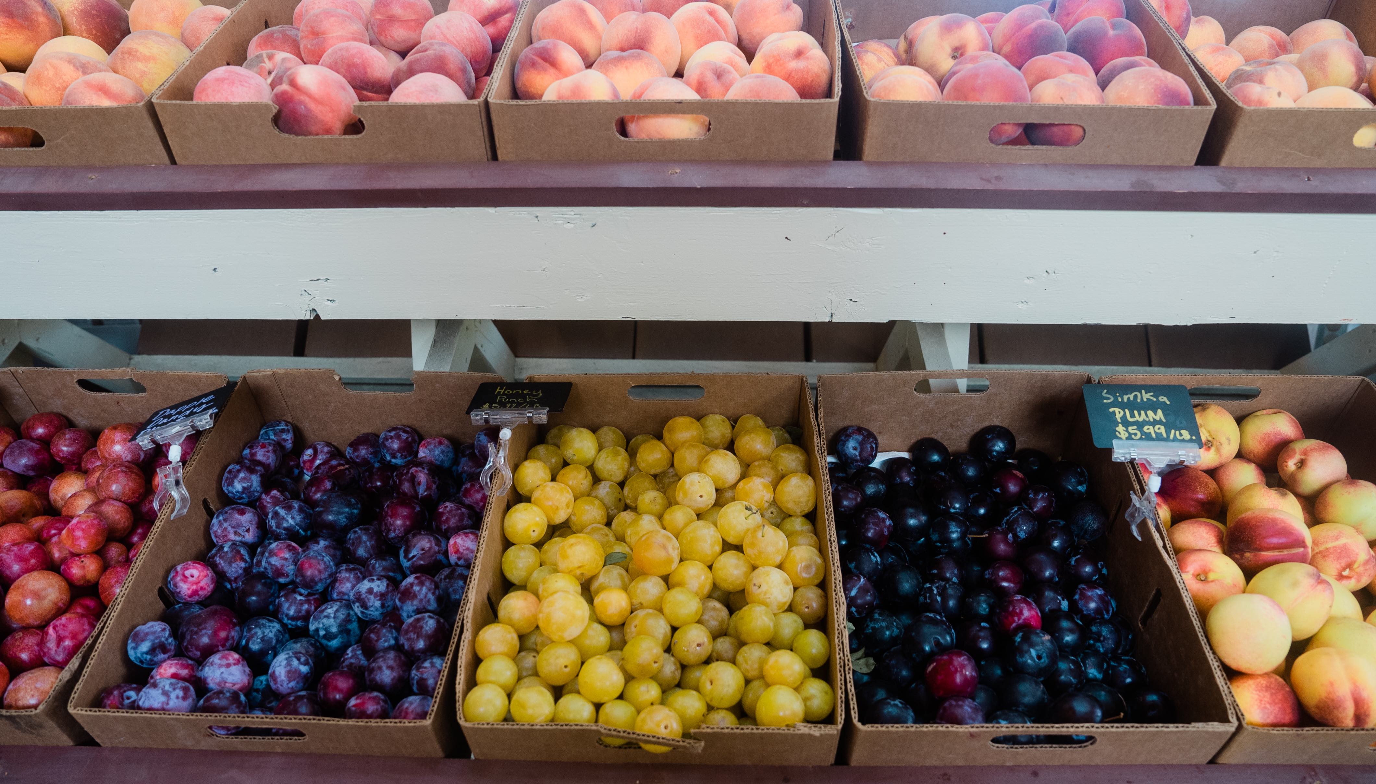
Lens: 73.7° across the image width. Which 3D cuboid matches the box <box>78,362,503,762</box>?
[{"bbox_3d":[-0.356,0.167,0.942,0.304,0.126,0.405,0,45,2],"label":"box"}]

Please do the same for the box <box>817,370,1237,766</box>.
[{"bbox_3d":[0.294,0.170,0.925,0.304,0.126,0.405,0,45,2],"label":"box"}]

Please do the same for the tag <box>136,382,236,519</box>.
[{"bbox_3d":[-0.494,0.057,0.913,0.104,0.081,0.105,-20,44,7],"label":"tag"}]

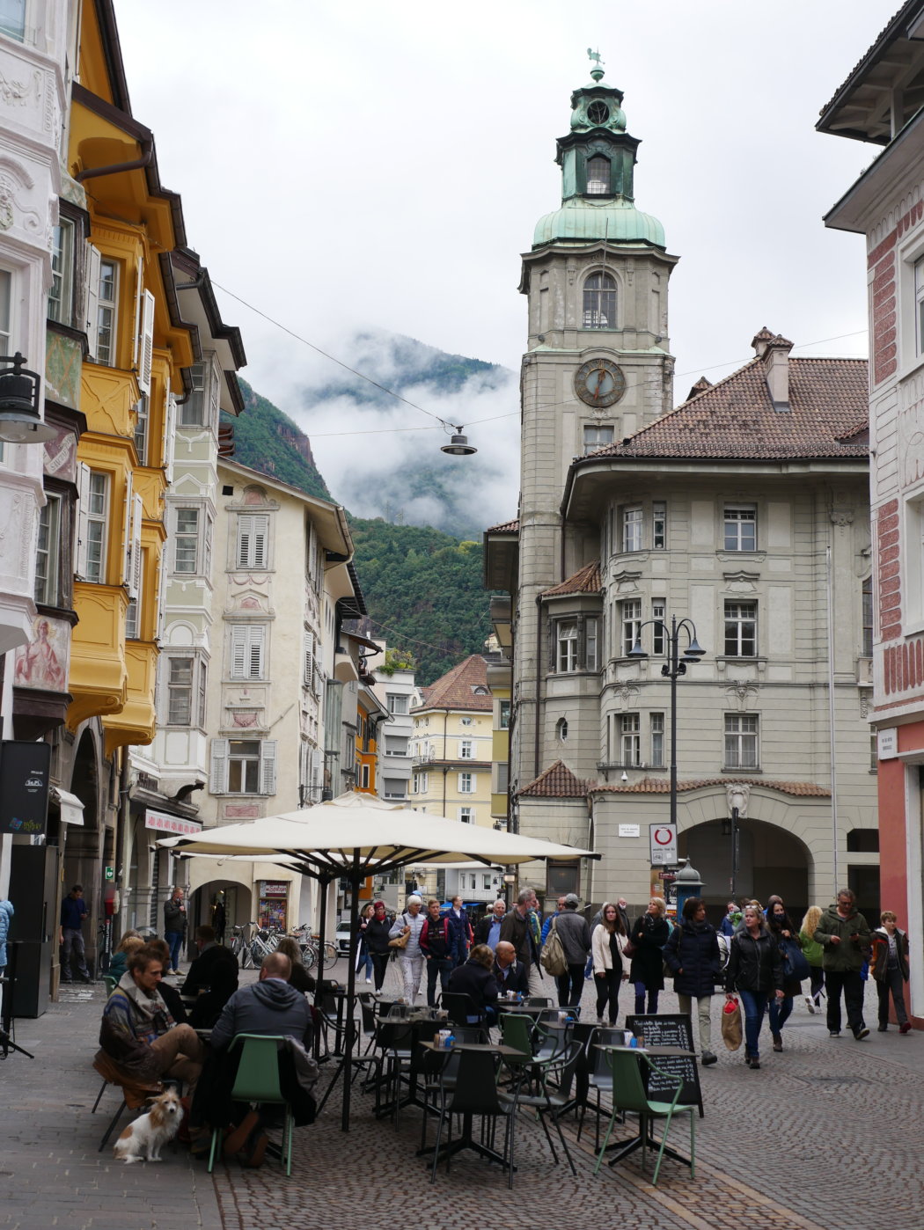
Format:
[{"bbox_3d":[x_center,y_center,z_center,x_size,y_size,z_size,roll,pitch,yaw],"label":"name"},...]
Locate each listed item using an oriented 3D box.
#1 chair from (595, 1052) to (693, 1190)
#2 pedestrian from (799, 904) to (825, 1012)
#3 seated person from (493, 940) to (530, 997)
[{"bbox_3d":[1.143,3.076,10.999,0.490,0.775,0.490,10,-12,-44],"label":"chair"},{"bbox_3d":[5.566,5.442,28.200,0.470,1.650,0.470,0,-9,6],"label":"pedestrian"},{"bbox_3d":[0.364,3.574,15.942,0.540,1.270,0.720,-3,-10,26],"label":"seated person"}]

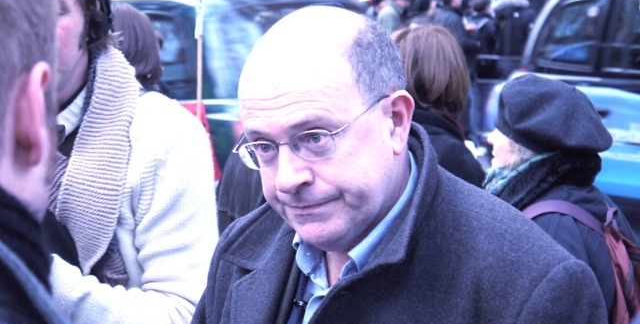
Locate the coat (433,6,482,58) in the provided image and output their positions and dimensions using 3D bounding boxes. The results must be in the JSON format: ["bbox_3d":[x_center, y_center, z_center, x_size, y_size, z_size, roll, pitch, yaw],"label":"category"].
[{"bbox_3d":[1.383,-1.262,14.500,0.400,0.680,0.450,-5,8,-23],"label":"coat"}]

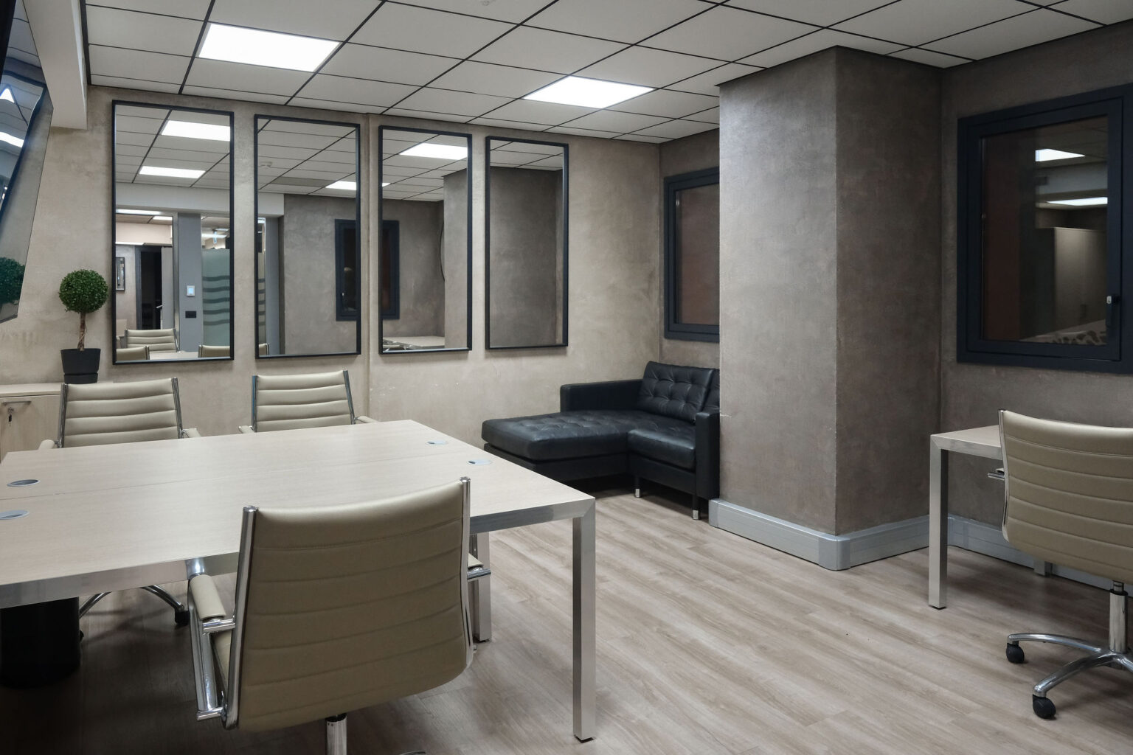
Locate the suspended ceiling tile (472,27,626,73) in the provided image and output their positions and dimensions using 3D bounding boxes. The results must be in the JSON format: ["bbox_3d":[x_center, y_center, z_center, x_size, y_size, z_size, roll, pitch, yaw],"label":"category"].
[{"bbox_3d":[-0.093,-1.634,3.762,0.610,0.030,0.610,-5,8,-30],"label":"suspended ceiling tile"}]

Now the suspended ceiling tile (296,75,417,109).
[{"bbox_3d":[-1.248,-1.720,4.511,0.610,0.030,0.610,-5,8,-30],"label":"suspended ceiling tile"}]

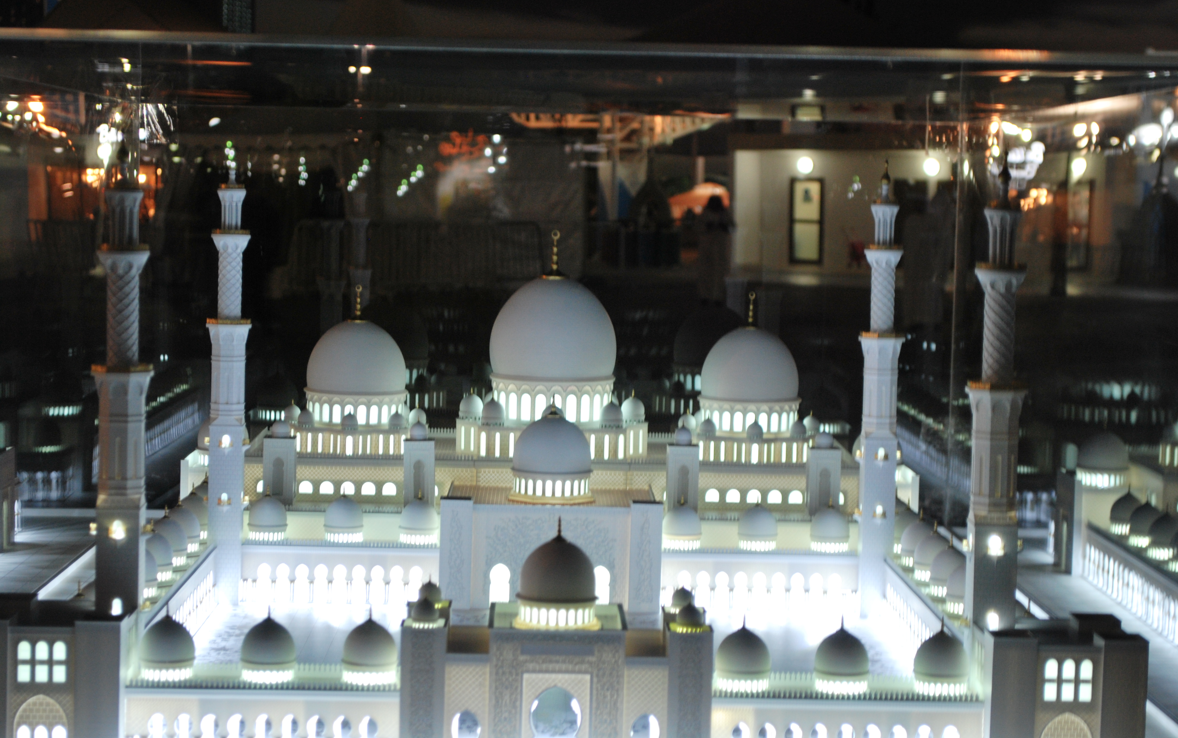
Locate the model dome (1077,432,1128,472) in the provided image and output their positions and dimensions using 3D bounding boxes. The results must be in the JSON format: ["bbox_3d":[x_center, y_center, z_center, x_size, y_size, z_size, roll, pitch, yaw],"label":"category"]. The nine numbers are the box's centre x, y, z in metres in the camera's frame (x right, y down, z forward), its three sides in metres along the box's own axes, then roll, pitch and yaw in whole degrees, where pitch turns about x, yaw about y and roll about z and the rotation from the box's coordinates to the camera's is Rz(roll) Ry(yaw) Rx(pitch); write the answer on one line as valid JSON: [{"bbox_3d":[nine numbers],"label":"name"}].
[{"bbox_3d":[0.972,0.153,4.455,0.096,0.070,0.096,1,4,-1],"label":"model dome"}]

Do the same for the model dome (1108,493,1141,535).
[{"bbox_3d":[0.960,0.254,4.195,0.067,0.076,0.067,1,4,-1],"label":"model dome"}]

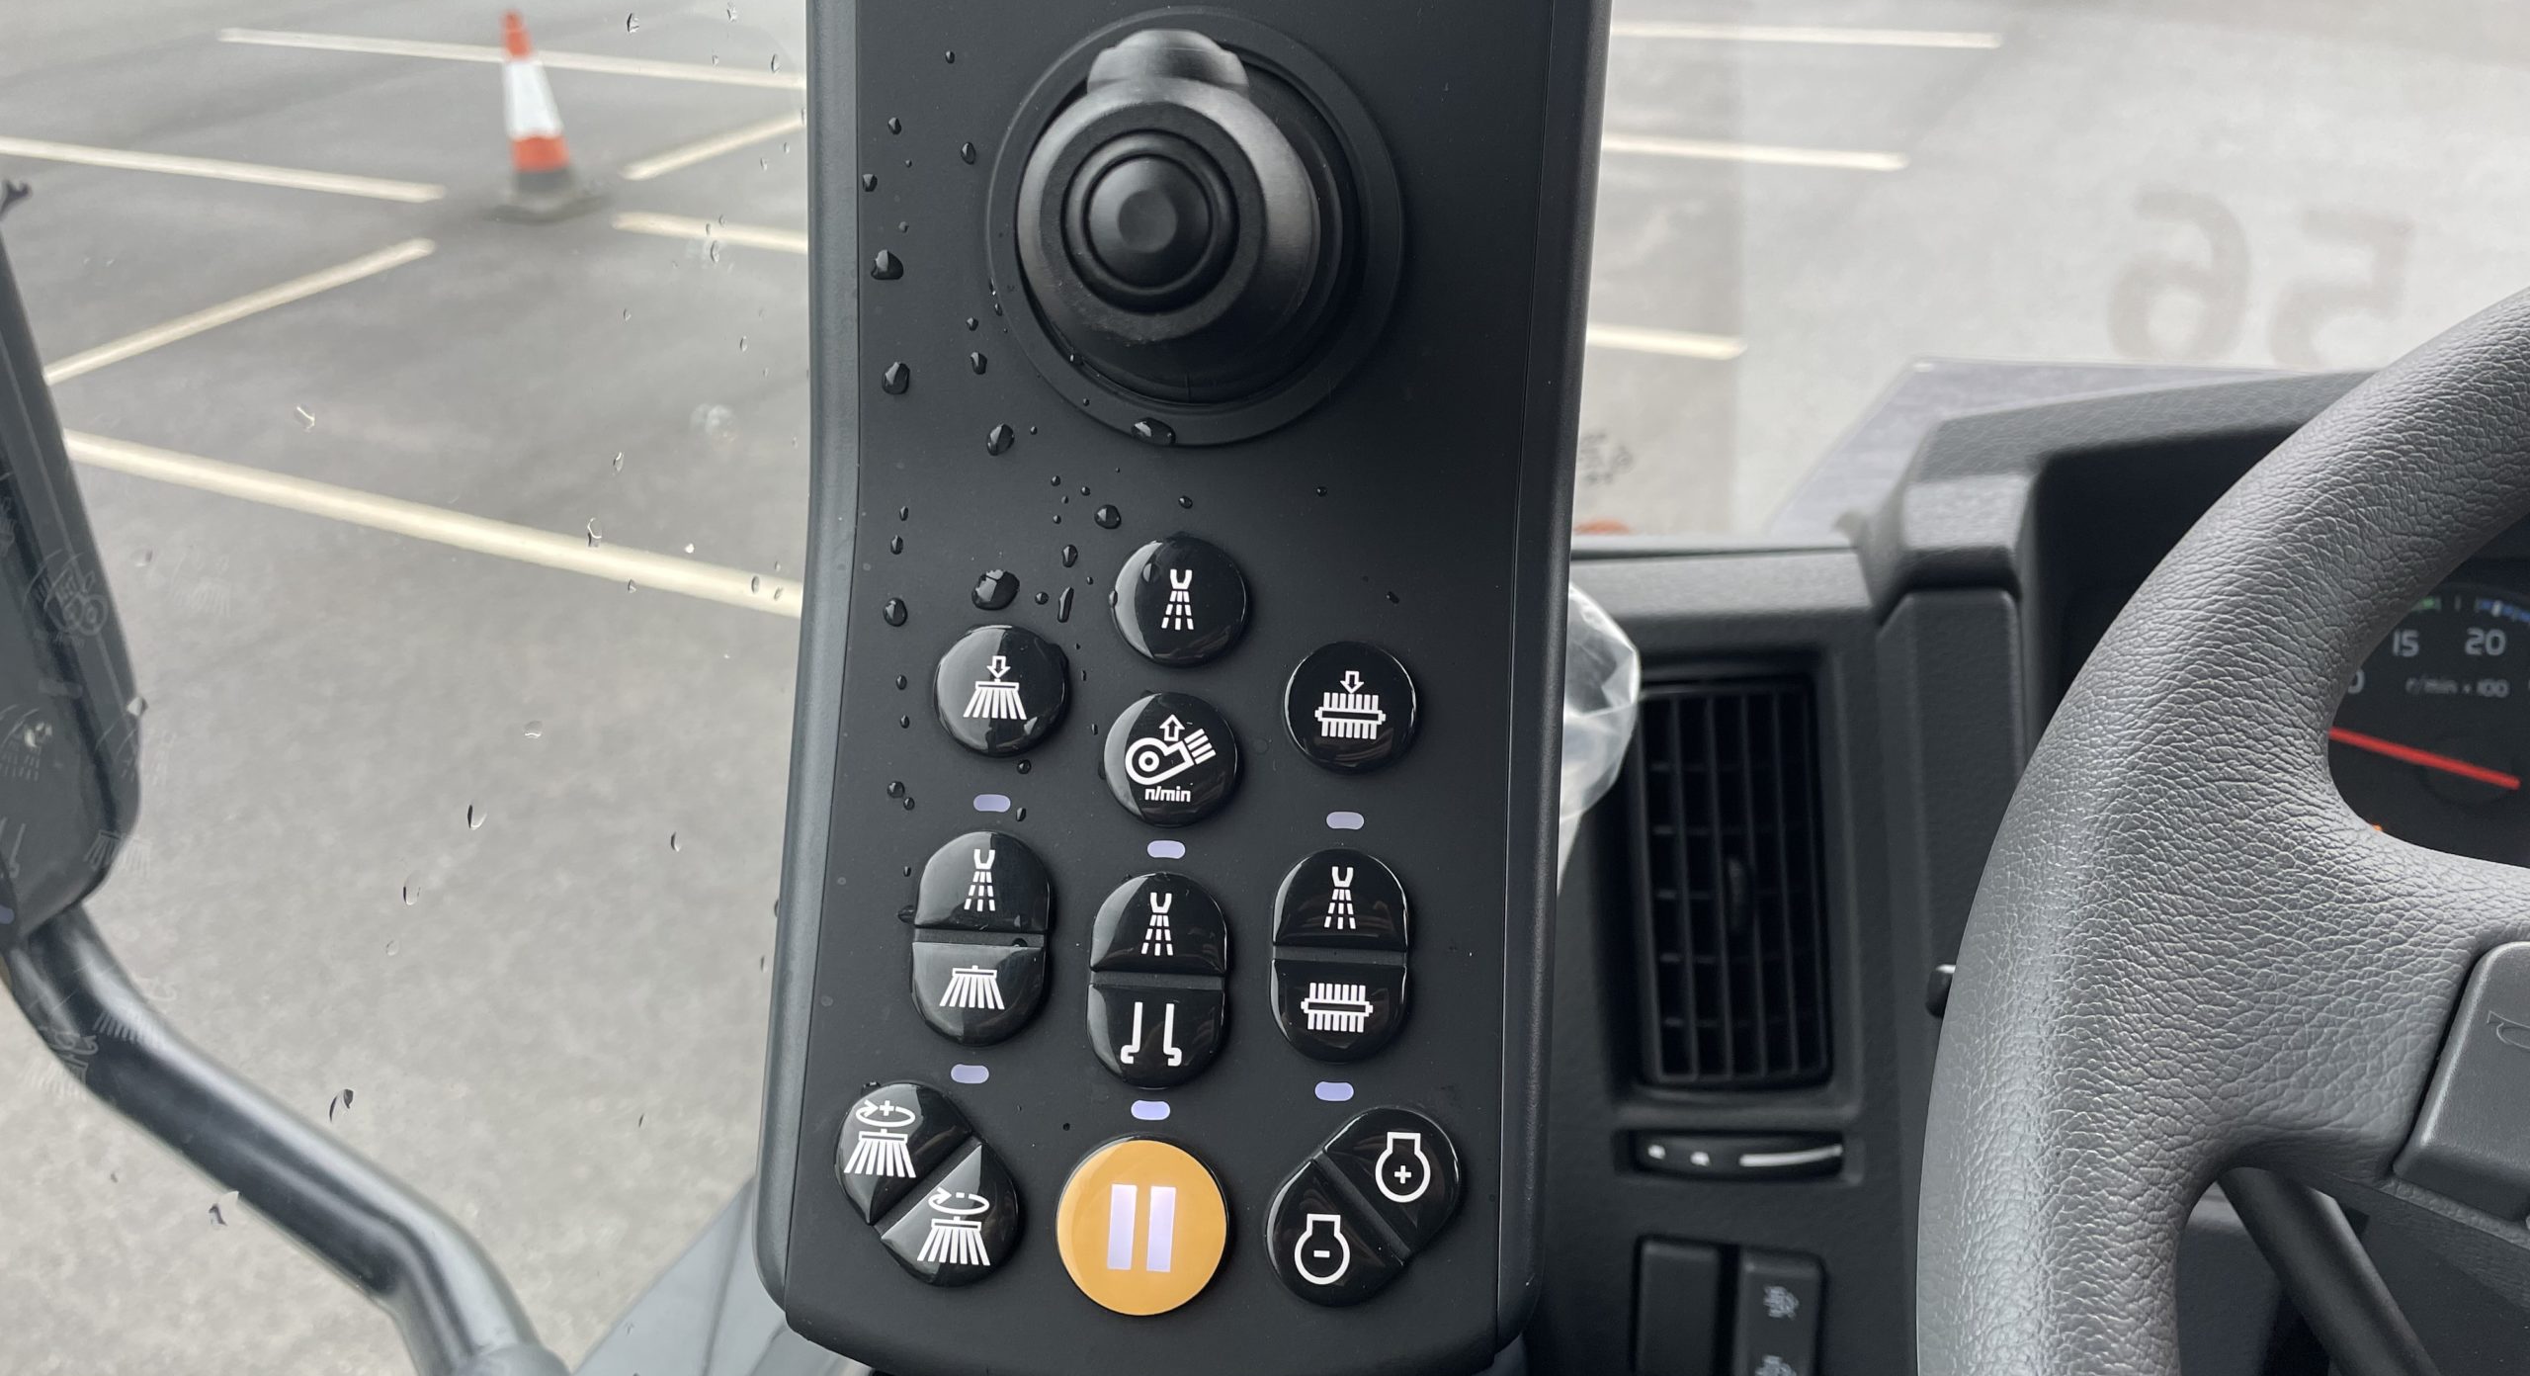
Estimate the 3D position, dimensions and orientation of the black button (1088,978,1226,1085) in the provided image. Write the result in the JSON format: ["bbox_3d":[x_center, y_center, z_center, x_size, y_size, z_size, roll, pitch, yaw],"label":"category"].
[{"bbox_3d":[-0.014,0.043,0.239,0.017,0.013,0.004,3,-14,1],"label":"black button"}]

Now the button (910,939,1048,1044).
[{"bbox_3d":[-0.038,0.041,0.254,0.018,0.014,0.004,3,-11,1],"label":"button"}]

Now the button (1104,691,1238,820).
[{"bbox_3d":[-0.012,0.009,0.248,0.017,0.017,0.004,3,-14,1],"label":"button"}]

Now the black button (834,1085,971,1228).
[{"bbox_3d":[-0.048,0.061,0.250,0.017,0.018,0.004,3,-11,1],"label":"black button"}]

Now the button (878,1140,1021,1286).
[{"bbox_3d":[-0.041,0.069,0.249,0.018,0.018,0.004,3,-11,1],"label":"button"}]

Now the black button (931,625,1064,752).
[{"bbox_3d":[-0.036,0.000,0.262,0.018,0.019,0.004,3,-11,1],"label":"black button"}]

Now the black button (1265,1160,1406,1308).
[{"bbox_3d":[0.009,0.071,0.248,0.018,0.018,0.004,3,-11,1],"label":"black button"}]

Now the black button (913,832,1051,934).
[{"bbox_3d":[-0.038,0.026,0.257,0.018,0.013,0.004,3,-11,1],"label":"black button"}]

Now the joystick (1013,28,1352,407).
[{"bbox_3d":[-0.011,-0.057,0.231,0.043,0.046,0.042,2,12,4],"label":"joystick"}]

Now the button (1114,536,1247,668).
[{"bbox_3d":[-0.011,-0.012,0.253,0.017,0.017,0.004,3,-14,1],"label":"button"}]

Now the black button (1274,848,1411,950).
[{"bbox_3d":[0.010,0.029,0.256,0.018,0.013,0.004,3,-11,1],"label":"black button"}]

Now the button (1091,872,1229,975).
[{"bbox_3d":[-0.013,0.030,0.243,0.017,0.013,0.004,3,-14,1],"label":"button"}]

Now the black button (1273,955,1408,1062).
[{"bbox_3d":[0.010,0.043,0.254,0.018,0.013,0.004,3,-11,1],"label":"black button"}]

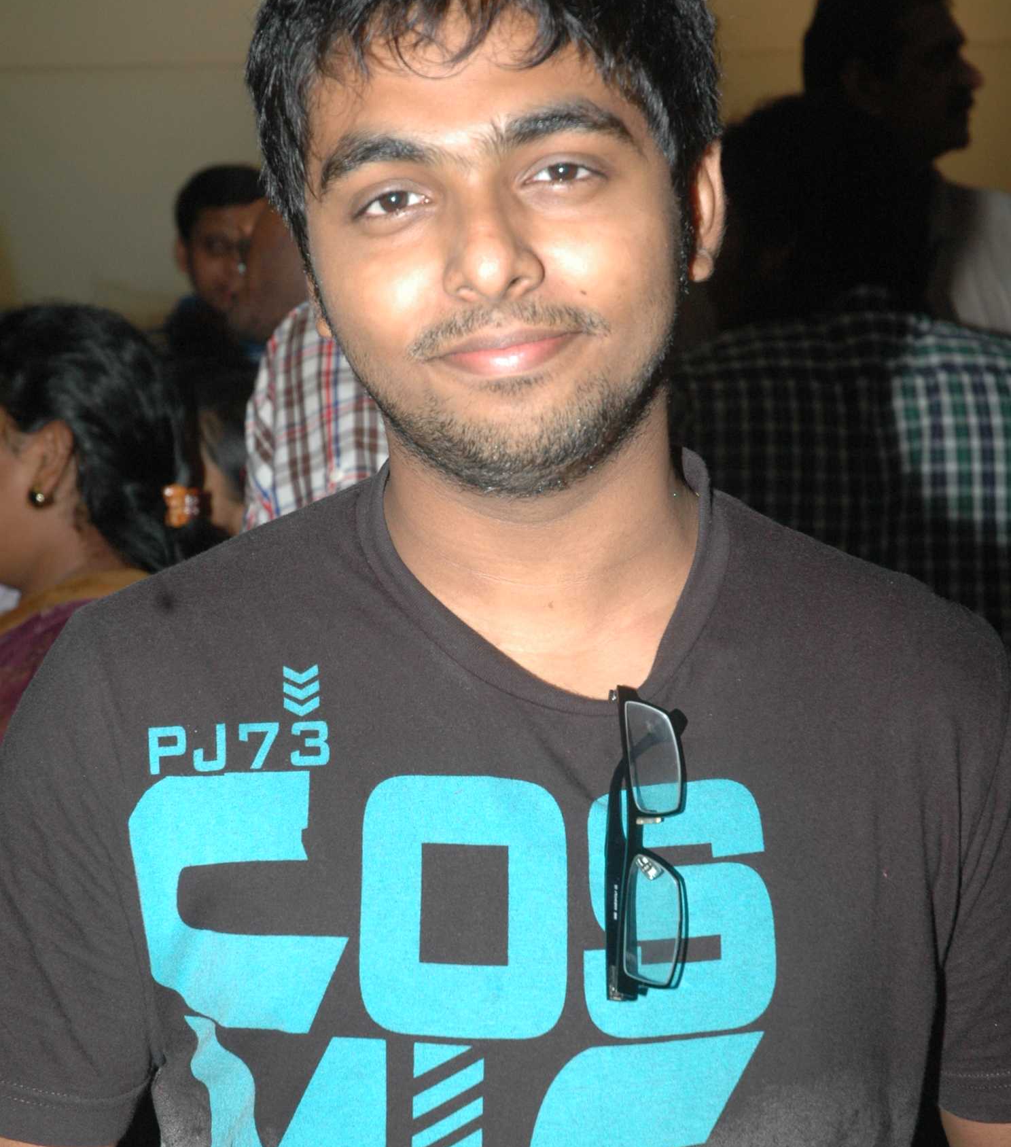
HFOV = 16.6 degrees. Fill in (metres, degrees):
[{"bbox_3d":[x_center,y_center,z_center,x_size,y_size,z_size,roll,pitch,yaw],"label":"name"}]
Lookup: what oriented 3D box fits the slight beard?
[{"bbox_3d":[0.001,-0.076,1.360,0.138,0.087,0.090,-9,2,4],"label":"slight beard"}]

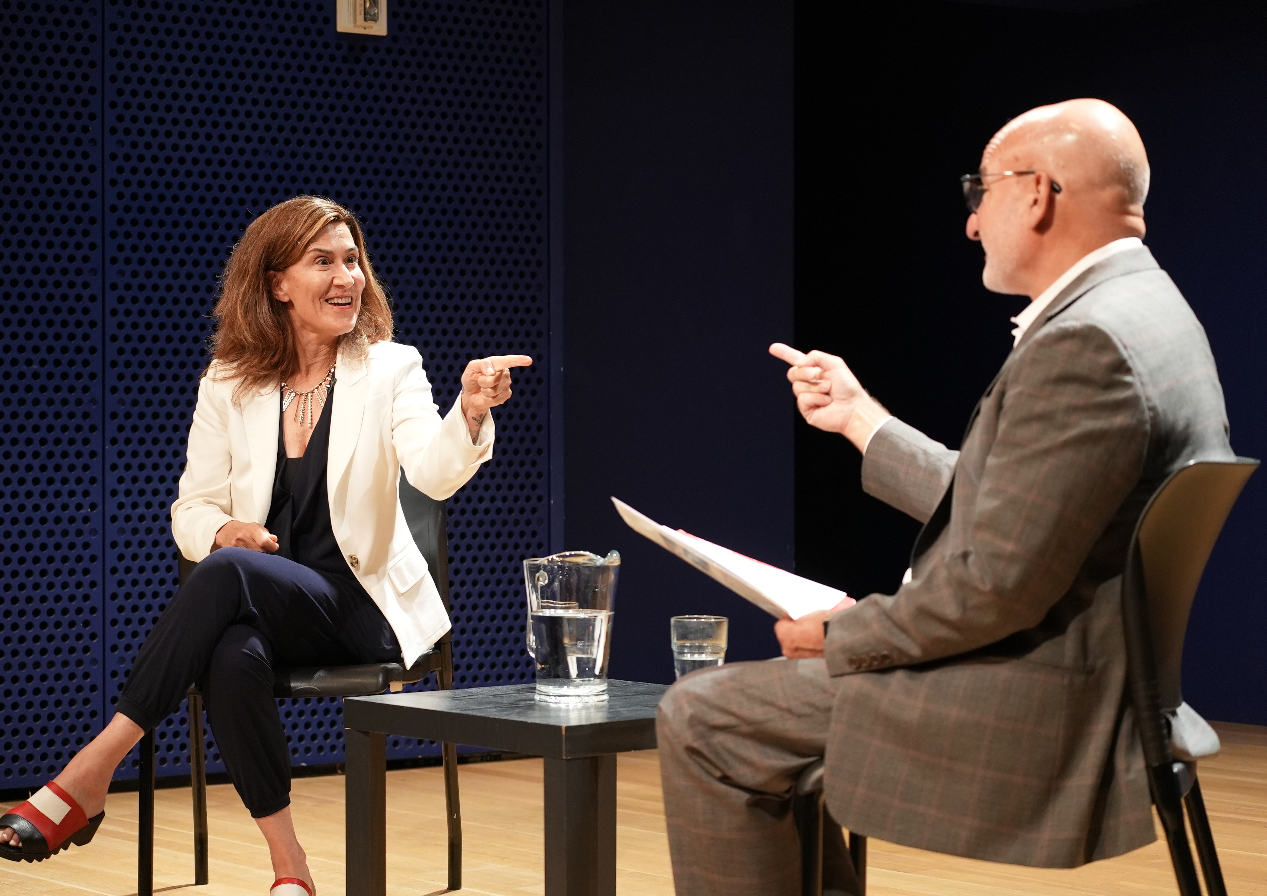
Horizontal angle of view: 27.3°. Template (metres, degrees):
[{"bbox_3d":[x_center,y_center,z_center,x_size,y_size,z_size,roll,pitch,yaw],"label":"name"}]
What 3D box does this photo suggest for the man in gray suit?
[{"bbox_3d":[0.365,0.200,3.410,0.820,1.300,0.570,0,0,19],"label":"man in gray suit"}]

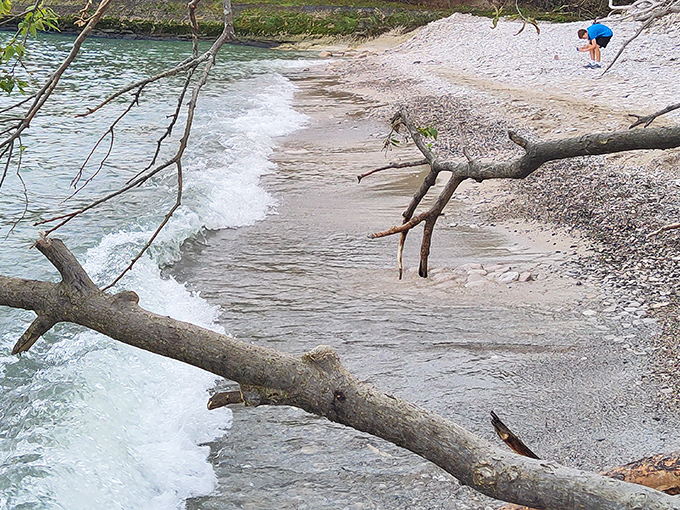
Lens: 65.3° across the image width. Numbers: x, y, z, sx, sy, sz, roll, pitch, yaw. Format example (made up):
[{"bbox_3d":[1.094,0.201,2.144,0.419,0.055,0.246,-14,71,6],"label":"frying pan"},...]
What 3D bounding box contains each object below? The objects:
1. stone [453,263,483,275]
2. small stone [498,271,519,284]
[{"bbox_3d":[1.166,0.128,4.850,0.270,0.065,0.160,0,27,0],"label":"stone"},{"bbox_3d":[1.493,0.199,4.700,0.180,0.070,0.130,-6,28,-11],"label":"small stone"}]

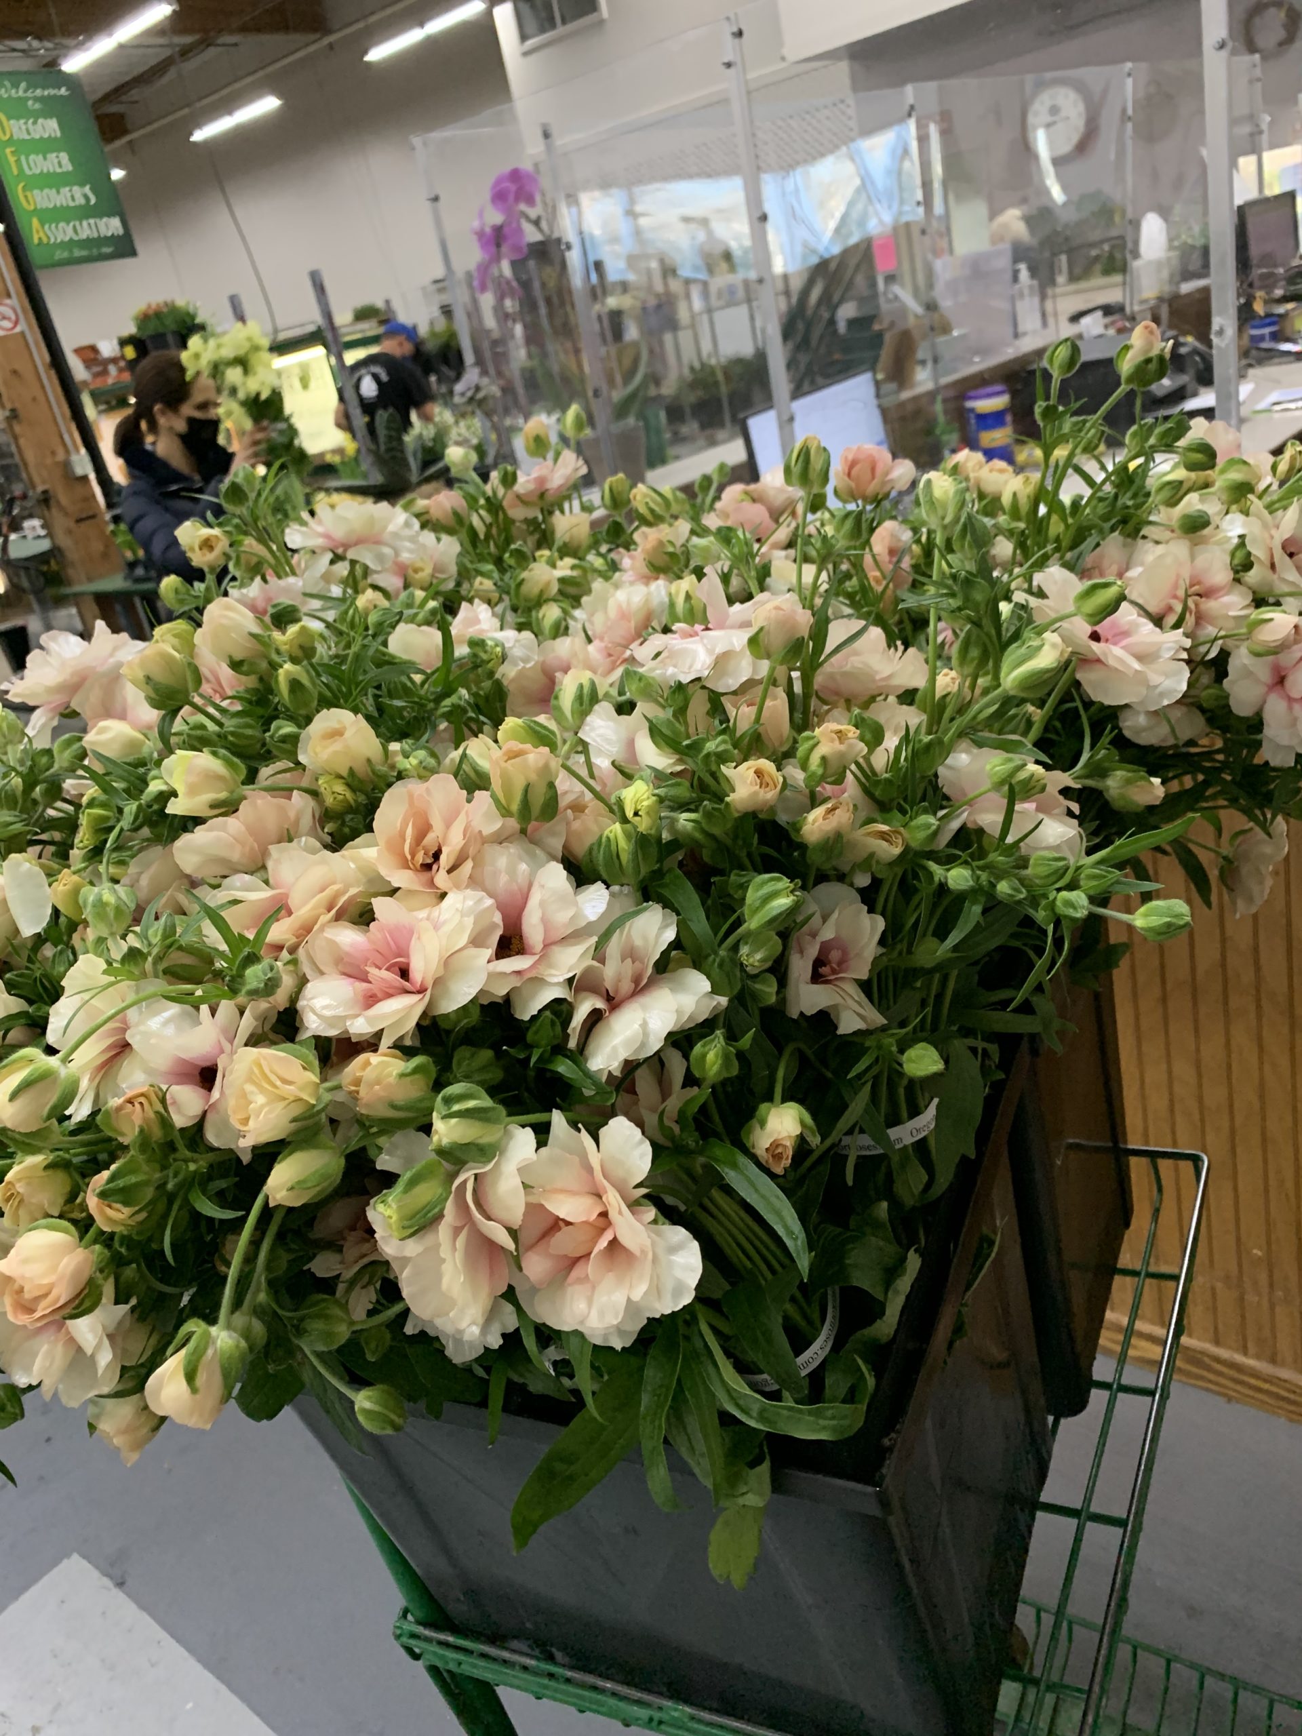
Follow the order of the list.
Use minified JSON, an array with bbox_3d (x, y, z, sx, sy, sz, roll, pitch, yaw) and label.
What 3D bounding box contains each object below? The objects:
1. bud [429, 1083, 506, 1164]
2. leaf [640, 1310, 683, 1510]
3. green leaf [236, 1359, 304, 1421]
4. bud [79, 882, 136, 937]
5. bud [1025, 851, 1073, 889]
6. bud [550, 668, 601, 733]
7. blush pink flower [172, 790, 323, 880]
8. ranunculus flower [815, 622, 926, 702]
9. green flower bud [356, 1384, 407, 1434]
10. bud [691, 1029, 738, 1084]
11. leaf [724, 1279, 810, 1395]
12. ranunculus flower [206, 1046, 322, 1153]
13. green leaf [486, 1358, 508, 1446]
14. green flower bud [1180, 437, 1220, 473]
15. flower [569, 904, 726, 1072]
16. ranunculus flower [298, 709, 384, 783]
[{"bbox_3d":[-0.075,0.104,0.530,0.032,0.031,0.031,-7,0,-28],"label":"bud"},{"bbox_3d":[0.004,0.221,0.530,0.015,0.078,0.018,-2,-12,8],"label":"leaf"},{"bbox_3d":[-0.171,0.233,0.585,0.029,0.030,0.011,-13,18,-10],"label":"green leaf"},{"bbox_3d":[-0.250,0.020,0.600,0.026,0.026,0.026,-7,60,0],"label":"bud"},{"bbox_3d":[0.233,0.001,0.760,0.026,0.021,0.021,-9,-3,9],"label":"bud"},{"bbox_3d":[-0.039,-0.086,0.670,0.025,0.032,0.025,-1,16,-3],"label":"bud"},{"bbox_3d":[-0.202,-0.017,0.650,0.074,0.042,0.060,-17,21,-16],"label":"blush pink flower"},{"bbox_3d":[0.135,-0.127,0.800,0.069,0.045,0.065,2,21,9],"label":"ranunculus flower"},{"bbox_3d":[-0.111,0.222,0.535,0.021,0.021,0.021,-21,39,-28],"label":"green flower bud"},{"bbox_3d":[0.026,0.078,0.540,0.020,0.022,0.020,6,12,0],"label":"bud"},{"bbox_3d":[0.050,0.205,0.570,0.024,0.056,0.012,-34,16,-17],"label":"leaf"},{"bbox_3d":[-0.141,0.084,0.475,0.036,0.038,0.035,5,14,34],"label":"ranunculus flower"},{"bbox_3d":[-0.064,0.221,0.540,0.008,0.037,0.007,9,-6,-5],"label":"green leaf"},{"bbox_3d":[0.324,-0.244,0.770,0.024,0.021,0.021,16,0,21],"label":"green flower bud"},{"bbox_3d":[-0.002,0.047,0.505,0.056,0.038,0.058,-18,62,10],"label":"flower"},{"bbox_3d":[-0.142,-0.057,0.600,0.038,0.036,0.038,-21,45,0],"label":"ranunculus flower"}]

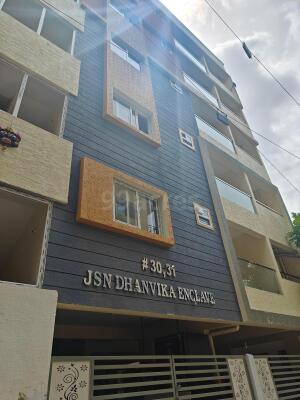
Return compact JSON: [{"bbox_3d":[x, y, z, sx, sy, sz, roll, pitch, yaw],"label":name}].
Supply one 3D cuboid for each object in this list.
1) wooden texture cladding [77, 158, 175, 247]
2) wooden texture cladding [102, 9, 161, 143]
[{"bbox_3d":[-0.493,0.116,6.449,2.487,1.497,0.180,21,-40,-35],"label":"wooden texture cladding"},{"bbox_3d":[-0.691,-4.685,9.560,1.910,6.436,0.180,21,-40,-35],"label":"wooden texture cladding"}]

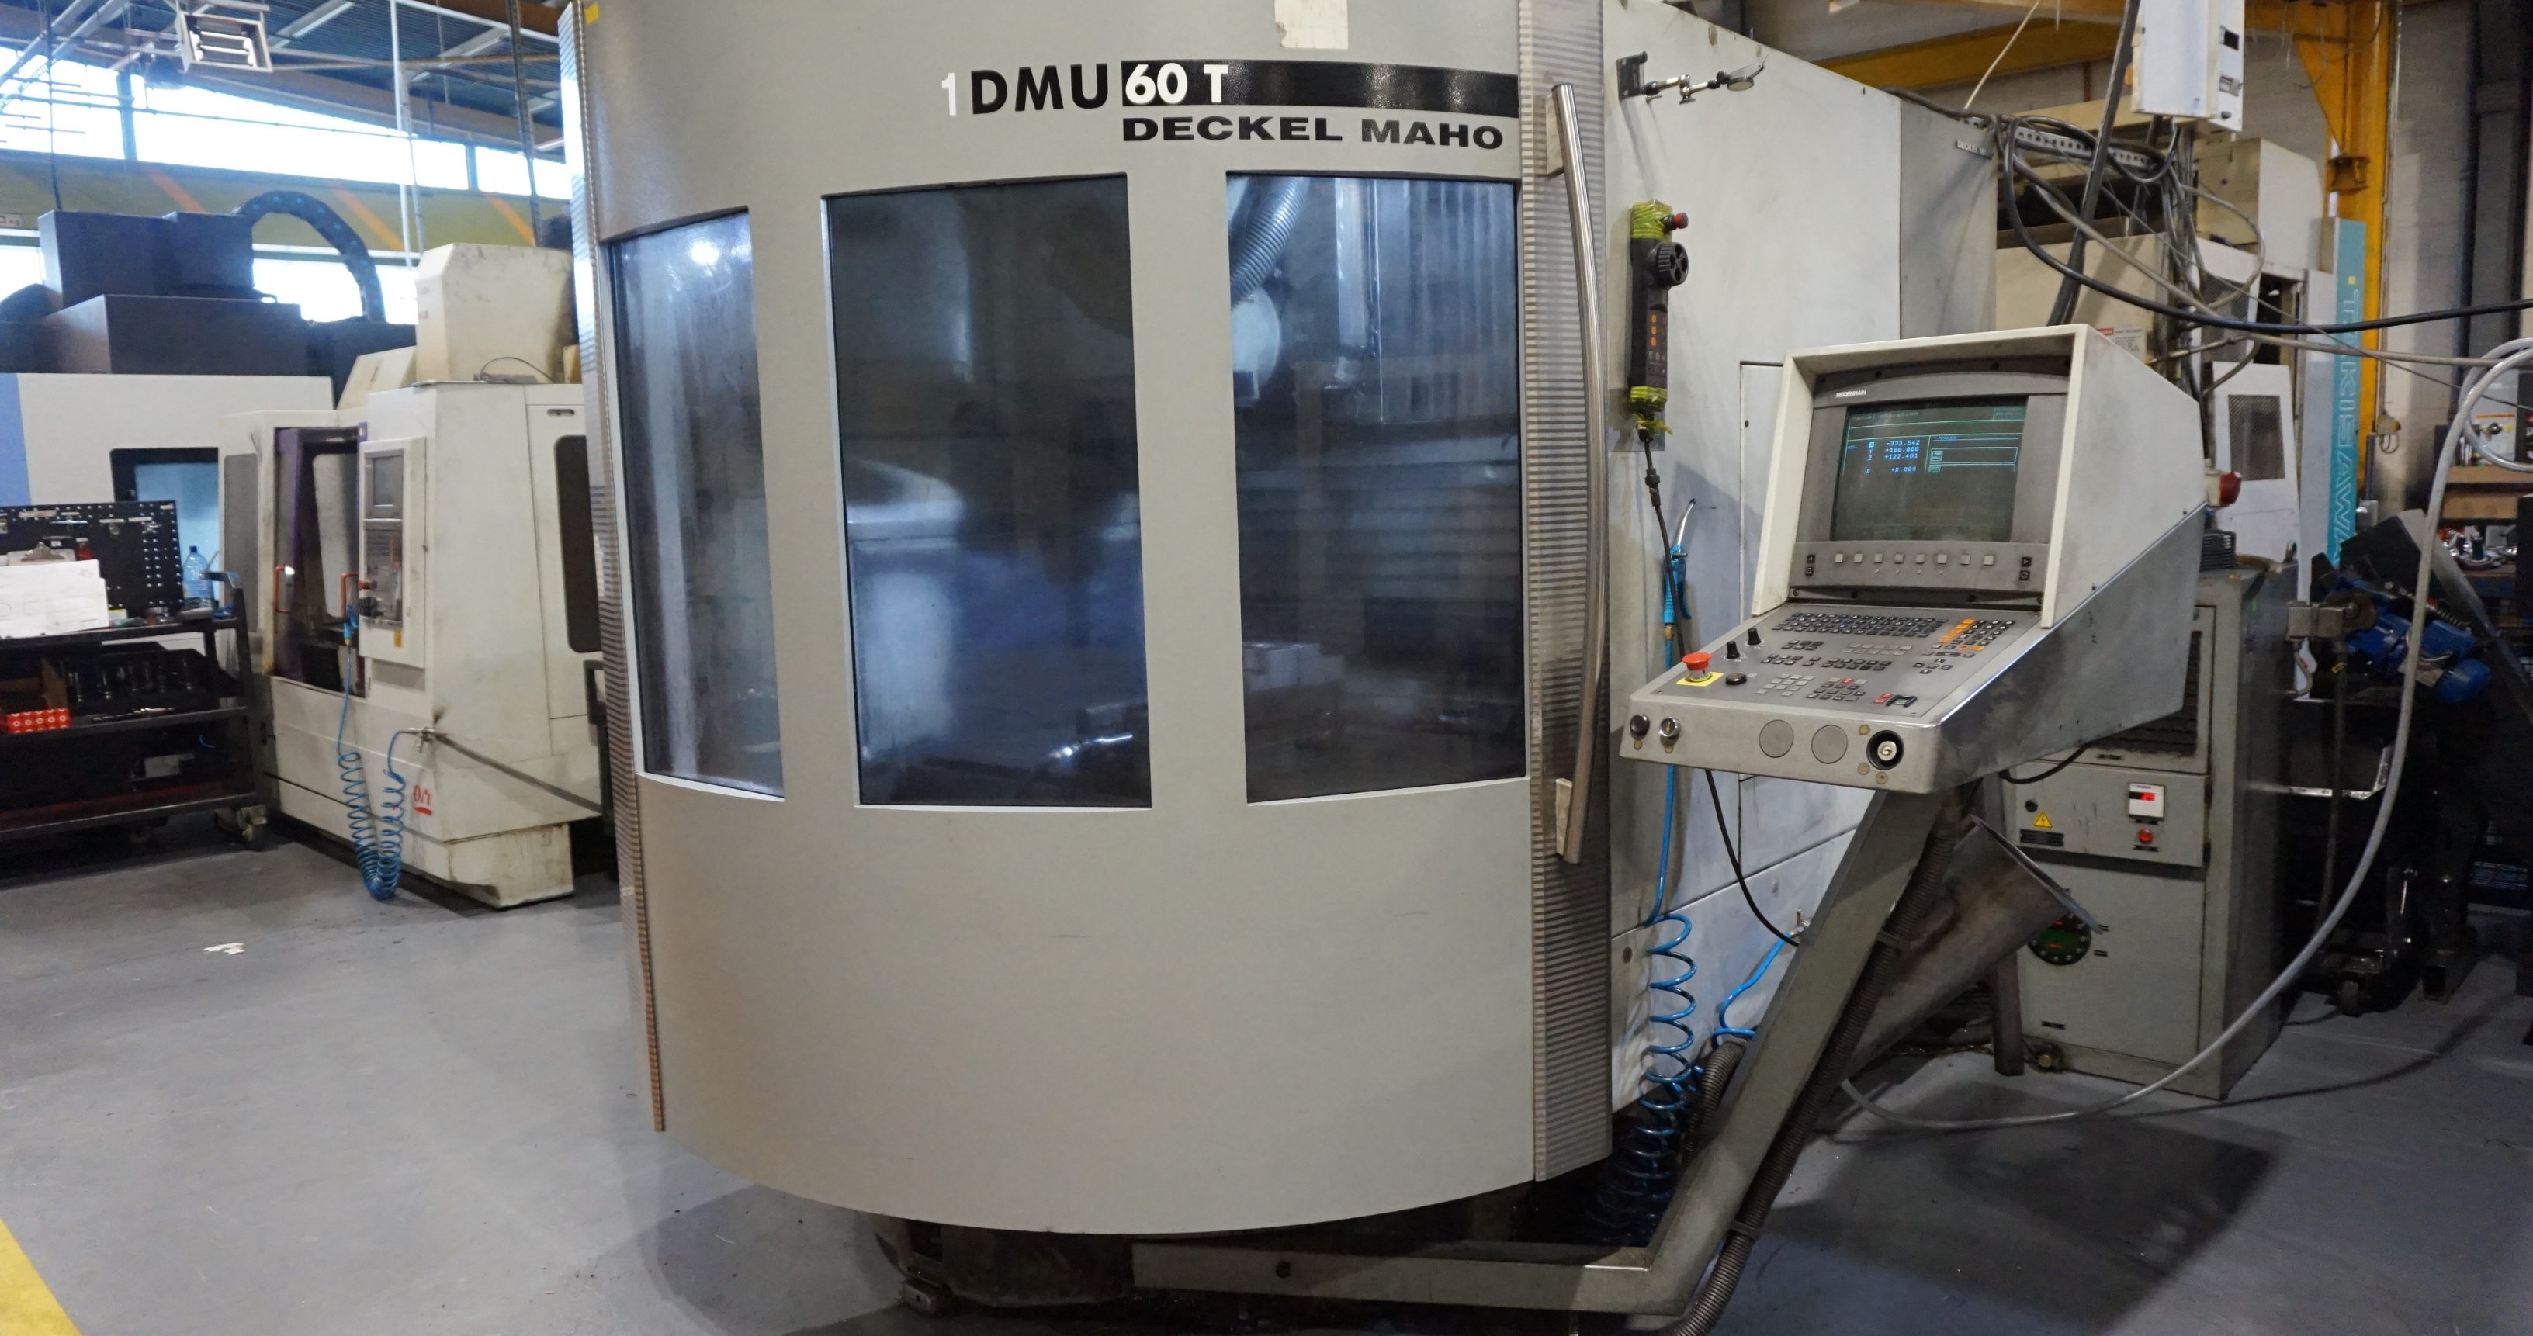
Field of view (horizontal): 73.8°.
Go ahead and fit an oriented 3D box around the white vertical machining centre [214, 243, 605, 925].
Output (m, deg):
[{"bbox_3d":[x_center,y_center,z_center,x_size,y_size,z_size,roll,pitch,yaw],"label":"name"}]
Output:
[{"bbox_3d":[-3.022,-0.580,7.813,2.200,2.520,2.850,-8,8,-43],"label":"white vertical machining centre"}]

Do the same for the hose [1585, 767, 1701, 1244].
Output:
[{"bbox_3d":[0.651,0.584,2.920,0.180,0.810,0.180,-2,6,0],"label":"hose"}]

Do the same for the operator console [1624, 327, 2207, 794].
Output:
[{"bbox_3d":[0.987,-0.194,2.532,0.888,0.589,0.460,-7,8,-41],"label":"operator console"}]

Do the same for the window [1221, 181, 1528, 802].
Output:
[{"bbox_3d":[0.179,-0.269,2.562,0.463,0.928,0.045,-4,6,-17],"label":"window"}]

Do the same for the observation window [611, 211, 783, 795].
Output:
[{"bbox_3d":[-0.949,-0.261,2.796,0.434,0.928,0.045,4,8,40],"label":"observation window"}]

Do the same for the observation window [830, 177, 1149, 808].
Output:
[{"bbox_3d":[-0.421,-0.248,2.536,0.476,0.928,0.045,0,6,12],"label":"observation window"}]

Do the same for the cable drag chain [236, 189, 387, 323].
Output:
[{"bbox_3d":[-5.545,-2.395,9.800,0.800,0.720,0.160,-8,8,-43],"label":"cable drag chain"}]

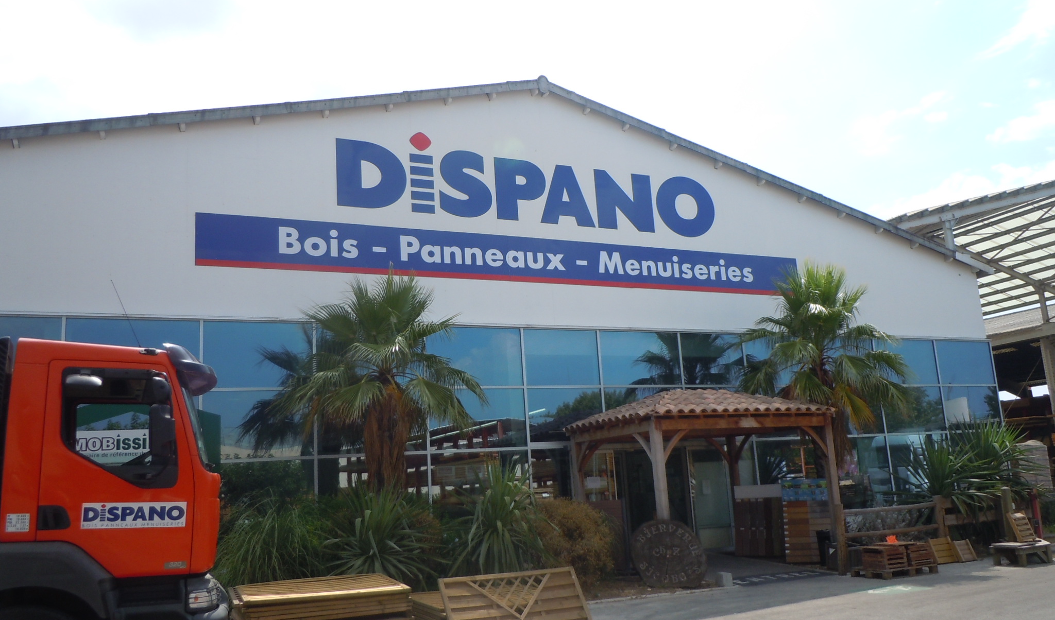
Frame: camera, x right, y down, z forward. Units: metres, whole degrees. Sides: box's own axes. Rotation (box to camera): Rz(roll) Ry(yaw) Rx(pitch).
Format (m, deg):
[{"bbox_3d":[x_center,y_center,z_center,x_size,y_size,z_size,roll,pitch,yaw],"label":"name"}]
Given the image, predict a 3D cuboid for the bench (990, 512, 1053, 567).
[{"bbox_3d":[9.023,4.217,15.740,0.920,0.900,0.620,2,-12,-25],"label":"bench"}]

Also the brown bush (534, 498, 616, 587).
[{"bbox_3d":[0.842,3.879,14.252,1.450,1.480,1.350,-3,-12,-1],"label":"brown bush"}]

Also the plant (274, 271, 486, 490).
[{"bbox_3d":[-2.236,1.813,13.199,3.100,4.900,3.000,2,-13,-25],"label":"plant"}]

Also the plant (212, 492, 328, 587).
[{"bbox_3d":[-3.682,3.594,12.238,1.600,1.800,1.500,2,-12,-25],"label":"plant"}]

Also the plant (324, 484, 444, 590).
[{"bbox_3d":[-2.076,3.411,12.271,1.750,1.680,1.600,2,-13,-25],"label":"plant"}]

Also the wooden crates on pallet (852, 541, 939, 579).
[{"bbox_3d":[6.292,4.306,14.696,1.180,0.495,0.790,2,-12,-25],"label":"wooden crates on pallet"}]

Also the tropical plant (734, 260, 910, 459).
[{"bbox_3d":[6.025,1.802,17.310,3.400,5.600,3.200,2,-13,-25],"label":"tropical plant"}]

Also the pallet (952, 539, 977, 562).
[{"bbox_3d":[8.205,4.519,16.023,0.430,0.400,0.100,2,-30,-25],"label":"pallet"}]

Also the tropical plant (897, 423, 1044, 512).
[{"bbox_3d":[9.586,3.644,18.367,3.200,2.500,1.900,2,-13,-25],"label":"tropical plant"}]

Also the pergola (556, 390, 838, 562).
[{"bbox_3d":[3.413,3.293,16.793,4.200,3.430,3.350,2,-12,-25],"label":"pergola"}]

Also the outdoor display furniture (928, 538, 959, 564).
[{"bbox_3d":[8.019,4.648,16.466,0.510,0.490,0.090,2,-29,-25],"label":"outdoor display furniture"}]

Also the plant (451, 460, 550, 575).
[{"bbox_3d":[-0.413,3.599,14.010,1.650,2.100,1.550,-3,-11,-1],"label":"plant"}]

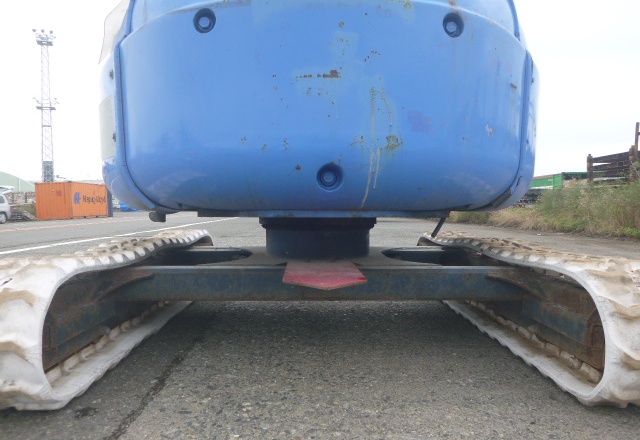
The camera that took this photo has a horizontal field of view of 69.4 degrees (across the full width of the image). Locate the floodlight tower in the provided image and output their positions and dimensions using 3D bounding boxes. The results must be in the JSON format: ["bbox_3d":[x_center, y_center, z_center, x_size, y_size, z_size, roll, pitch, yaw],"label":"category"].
[{"bbox_3d":[-38.659,-13.628,65.403,3.500,26.500,3.300,-2,2,-26],"label":"floodlight tower"}]

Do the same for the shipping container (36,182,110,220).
[{"bbox_3d":[-18.766,-1.408,35.450,2.438,2.591,6.058,-1,2,-2],"label":"shipping container"}]

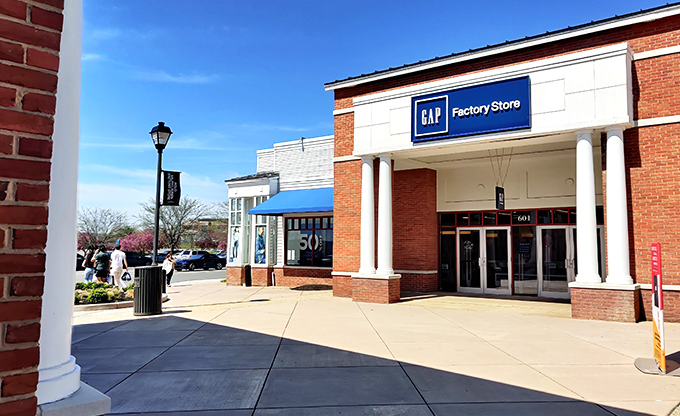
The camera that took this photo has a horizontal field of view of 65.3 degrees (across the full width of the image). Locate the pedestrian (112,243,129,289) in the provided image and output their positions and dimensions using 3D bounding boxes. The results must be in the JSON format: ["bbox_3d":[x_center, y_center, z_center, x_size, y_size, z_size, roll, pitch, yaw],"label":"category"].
[{"bbox_3d":[-8.083,2.200,19.400,0.600,1.730,0.480,3,-5,-30],"label":"pedestrian"}]

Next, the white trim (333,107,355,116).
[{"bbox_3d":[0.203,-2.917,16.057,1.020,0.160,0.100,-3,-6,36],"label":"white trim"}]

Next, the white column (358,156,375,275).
[{"bbox_3d":[0.805,0.196,15.362,0.470,3.483,0.470,1,-5,0],"label":"white column"}]

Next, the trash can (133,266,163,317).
[{"bbox_3d":[-4.263,1.844,11.817,0.570,1.030,0.570,3,-5,-29],"label":"trash can"}]

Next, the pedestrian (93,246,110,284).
[{"bbox_3d":[-8.705,2.195,19.400,0.580,1.680,0.420,3,-5,-30],"label":"pedestrian"}]

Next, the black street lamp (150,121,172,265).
[{"bbox_3d":[-5.180,0.036,15.112,0.440,5.083,0.440,-3,-6,37],"label":"black street lamp"}]

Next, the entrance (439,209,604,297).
[{"bbox_3d":[5.785,1.413,16.774,5.840,2.720,0.250,-3,-6,36],"label":"entrance"}]

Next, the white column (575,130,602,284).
[{"bbox_3d":[5.362,-0.022,11.502,0.500,3.300,0.500,-3,-6,36],"label":"white column"}]

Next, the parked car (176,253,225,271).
[{"bbox_3d":[-11.985,4.697,45.800,1.850,1.450,4.800,-3,-6,36],"label":"parked car"}]

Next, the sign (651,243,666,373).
[{"bbox_3d":[4.077,1.242,6.786,0.050,1.545,0.895,-2,-5,26],"label":"sign"}]

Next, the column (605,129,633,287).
[{"bbox_3d":[5.852,-0.047,11.140,0.500,3.300,0.500,-3,-6,36],"label":"column"}]

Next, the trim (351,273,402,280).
[{"bbox_3d":[1.029,1.962,15.039,1.263,0.085,0.640,-3,-6,37],"label":"trim"}]

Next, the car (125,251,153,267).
[{"bbox_3d":[-18.386,4.466,46.000,1.850,1.450,4.600,-2,-5,30],"label":"car"}]

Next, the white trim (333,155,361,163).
[{"bbox_3d":[0.261,-1.540,16.595,1.128,0.130,0.100,-3,-6,37],"label":"white trim"}]

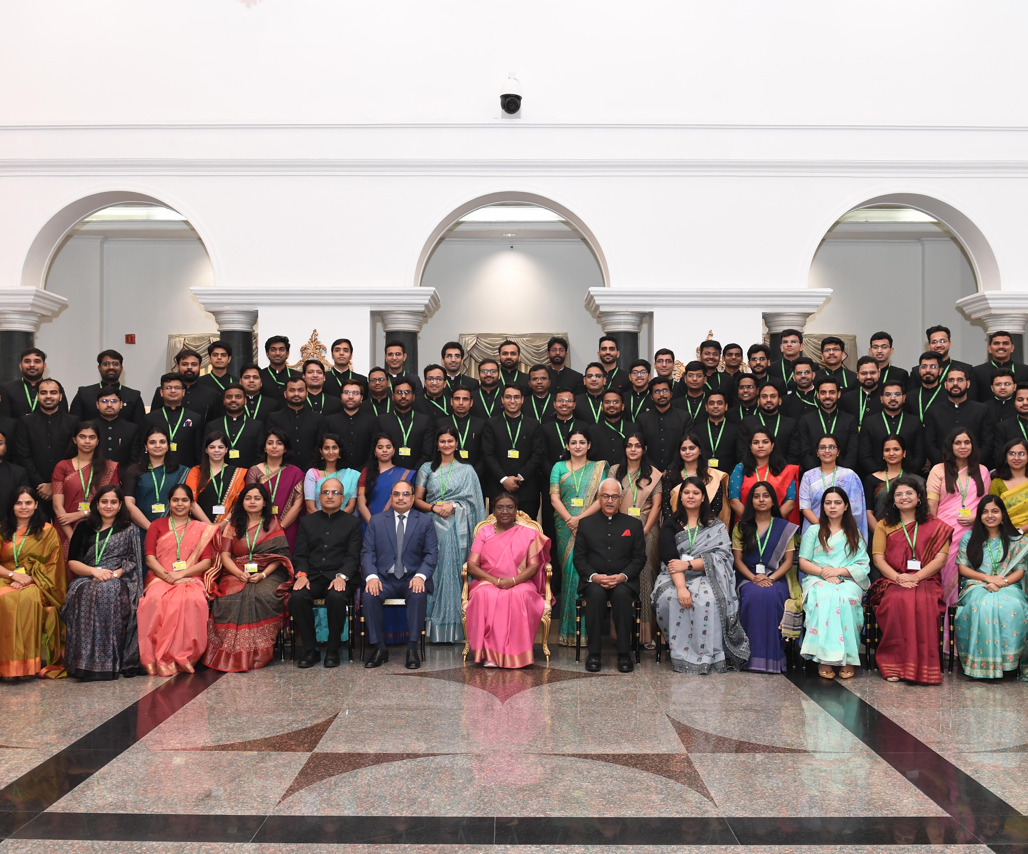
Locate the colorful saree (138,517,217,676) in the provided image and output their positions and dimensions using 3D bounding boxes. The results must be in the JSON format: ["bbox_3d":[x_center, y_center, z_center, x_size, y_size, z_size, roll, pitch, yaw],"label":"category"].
[{"bbox_3d":[-2.271,1.125,6.767,0.510,0.990,0.700,0,-1,-13],"label":"colorful saree"}]

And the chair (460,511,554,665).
[{"bbox_3d":[-0.031,1.138,6.922,0.590,0.940,0.700,0,-2,0],"label":"chair"}]

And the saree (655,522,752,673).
[{"bbox_3d":[1.271,1.134,6.837,0.620,0.975,0.680,0,-1,5],"label":"saree"}]

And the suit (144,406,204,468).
[{"bbox_3d":[-2.629,0.597,7.687,0.500,1.530,0.310,1,-2,-16],"label":"suit"}]

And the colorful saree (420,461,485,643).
[{"bbox_3d":[-0.466,0.940,7.557,0.490,1.350,0.380,0,-2,0],"label":"colorful saree"}]

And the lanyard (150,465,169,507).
[{"bbox_3d":[-2.618,0.436,7.346,0.150,0.310,0.120,0,-1,-12],"label":"lanyard"}]

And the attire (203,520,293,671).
[{"bbox_3d":[-1.801,1.113,6.812,0.600,0.980,0.700,0,-2,-6],"label":"attire"}]

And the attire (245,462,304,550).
[{"bbox_3d":[-1.797,0.946,7.481,0.470,1.340,0.360,0,-1,-12],"label":"attire"}]

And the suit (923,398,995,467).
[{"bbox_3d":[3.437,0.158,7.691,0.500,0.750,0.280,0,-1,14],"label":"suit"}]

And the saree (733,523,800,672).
[{"bbox_3d":[1.724,1.131,6.853,0.480,0.985,0.680,0,-2,13],"label":"saree"}]

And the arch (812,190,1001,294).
[{"bbox_3d":[3.745,-1.781,9.748,1.850,0.950,0.420,0,-1,0],"label":"arch"}]

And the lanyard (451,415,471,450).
[{"bbox_3d":[-0.415,0.038,7.872,0.165,0.290,0.110,0,-2,0],"label":"lanyard"}]

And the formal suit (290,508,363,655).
[{"bbox_3d":[-1.301,1.067,6.944,0.510,0.980,0.660,0,-2,-3],"label":"formal suit"}]

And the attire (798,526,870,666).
[{"bbox_3d":[2.149,1.121,6.727,0.470,0.875,0.630,0,-1,10],"label":"attire"}]

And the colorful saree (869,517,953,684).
[{"bbox_3d":[2.602,1.108,6.534,0.520,1.020,0.680,0,-2,20],"label":"colorful saree"}]

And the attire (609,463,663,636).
[{"bbox_3d":[0.909,0.943,7.527,0.450,1.325,0.360,0,-2,3],"label":"attire"}]

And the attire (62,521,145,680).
[{"bbox_3d":[-2.726,1.130,6.677,0.520,0.975,0.710,0,-1,-17],"label":"attire"}]

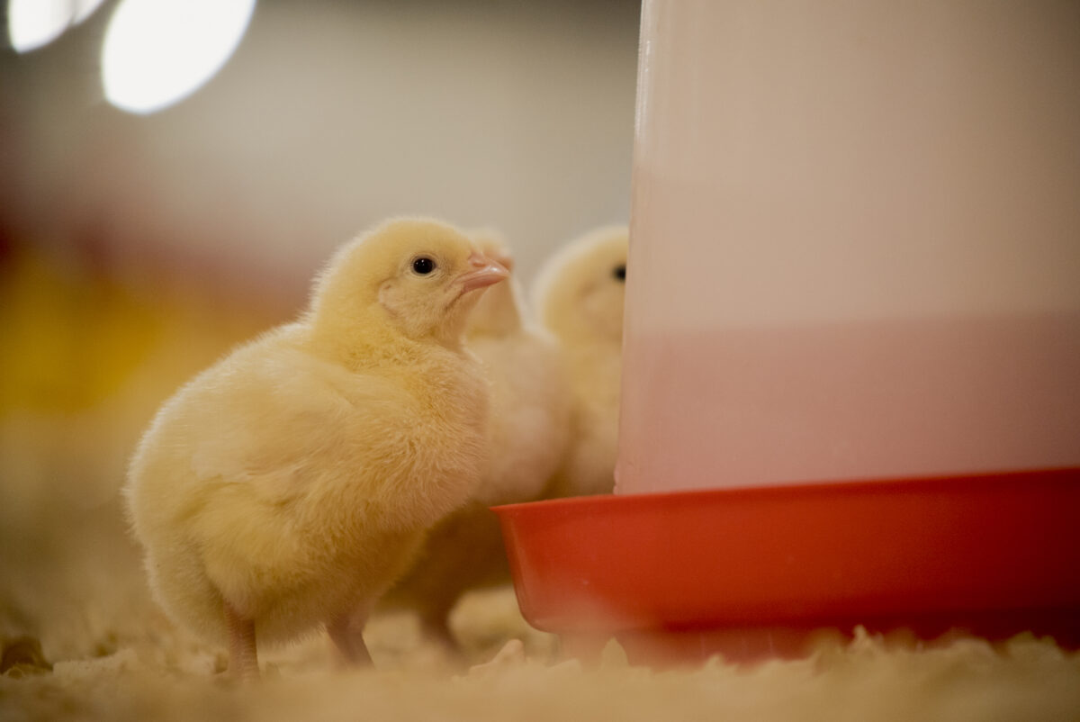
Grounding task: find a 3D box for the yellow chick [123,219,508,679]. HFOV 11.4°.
[{"bbox_3d":[-0.052,0.021,1.270,0.088,0.110,0.064,0,-1,25],"label":"yellow chick"}]

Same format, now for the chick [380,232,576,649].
[{"bbox_3d":[-0.027,0.022,1.350,0.088,0.110,0.063,0,-1,38],"label":"chick"}]

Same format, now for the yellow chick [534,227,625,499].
[{"bbox_3d":[0.009,0.022,1.410,0.088,0.115,0.063,0,-1,30],"label":"yellow chick"}]

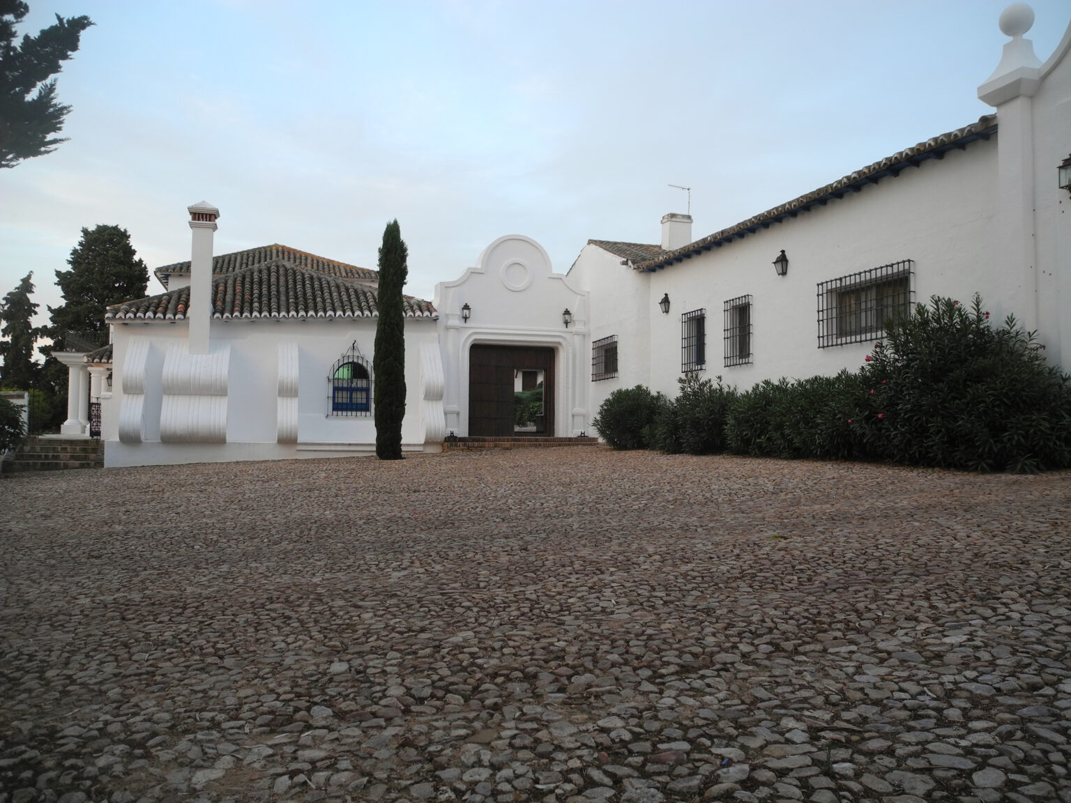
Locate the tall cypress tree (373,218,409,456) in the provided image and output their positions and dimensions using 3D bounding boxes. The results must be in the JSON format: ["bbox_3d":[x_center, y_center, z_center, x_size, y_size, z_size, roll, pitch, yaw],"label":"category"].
[{"bbox_3d":[-3.797,-1.652,23.053,0.900,6.410,0.900,0,-3,0],"label":"tall cypress tree"}]

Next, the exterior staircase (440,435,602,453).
[{"bbox_3d":[-0.525,1.329,27.134,5.100,0.430,0.850,1,-3,-16],"label":"exterior staircase"}]

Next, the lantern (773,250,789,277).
[{"bbox_3d":[5.094,-2.866,17.959,0.220,0.550,0.300,1,-3,-19],"label":"lantern"}]

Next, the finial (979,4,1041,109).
[{"bbox_3d":[6.837,-4.923,12.266,0.740,1.430,0.740,1,-3,-19],"label":"finial"}]

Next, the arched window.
[{"bbox_3d":[-5.386,-0.636,25.464,1.360,2.210,0.250,1,-3,-16],"label":"arched window"}]

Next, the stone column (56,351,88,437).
[{"bbox_3d":[-14.006,-0.243,26.200,0.800,2.530,0.800,1,-3,-16],"label":"stone column"}]

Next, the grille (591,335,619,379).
[{"bbox_3d":[2.160,-1.304,26.849,0.160,1.260,1.800,1,-3,-17],"label":"grille"}]

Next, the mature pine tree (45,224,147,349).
[{"bbox_3d":[-21.293,-3.802,42.028,4.900,9.670,4.900,0,-3,0],"label":"mature pine tree"}]

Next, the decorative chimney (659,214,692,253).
[{"bbox_3d":[4.664,-5.618,28.791,0.800,1.260,0.620,1,-3,-19],"label":"decorative chimney"}]

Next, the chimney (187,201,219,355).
[{"bbox_3d":[-9.339,-3.462,24.319,0.800,4.380,0.800,1,-3,-16],"label":"chimney"}]

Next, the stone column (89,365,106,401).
[{"bbox_3d":[-13.768,-0.120,27.181,0.480,2.050,0.480,1,-3,-16],"label":"stone column"}]

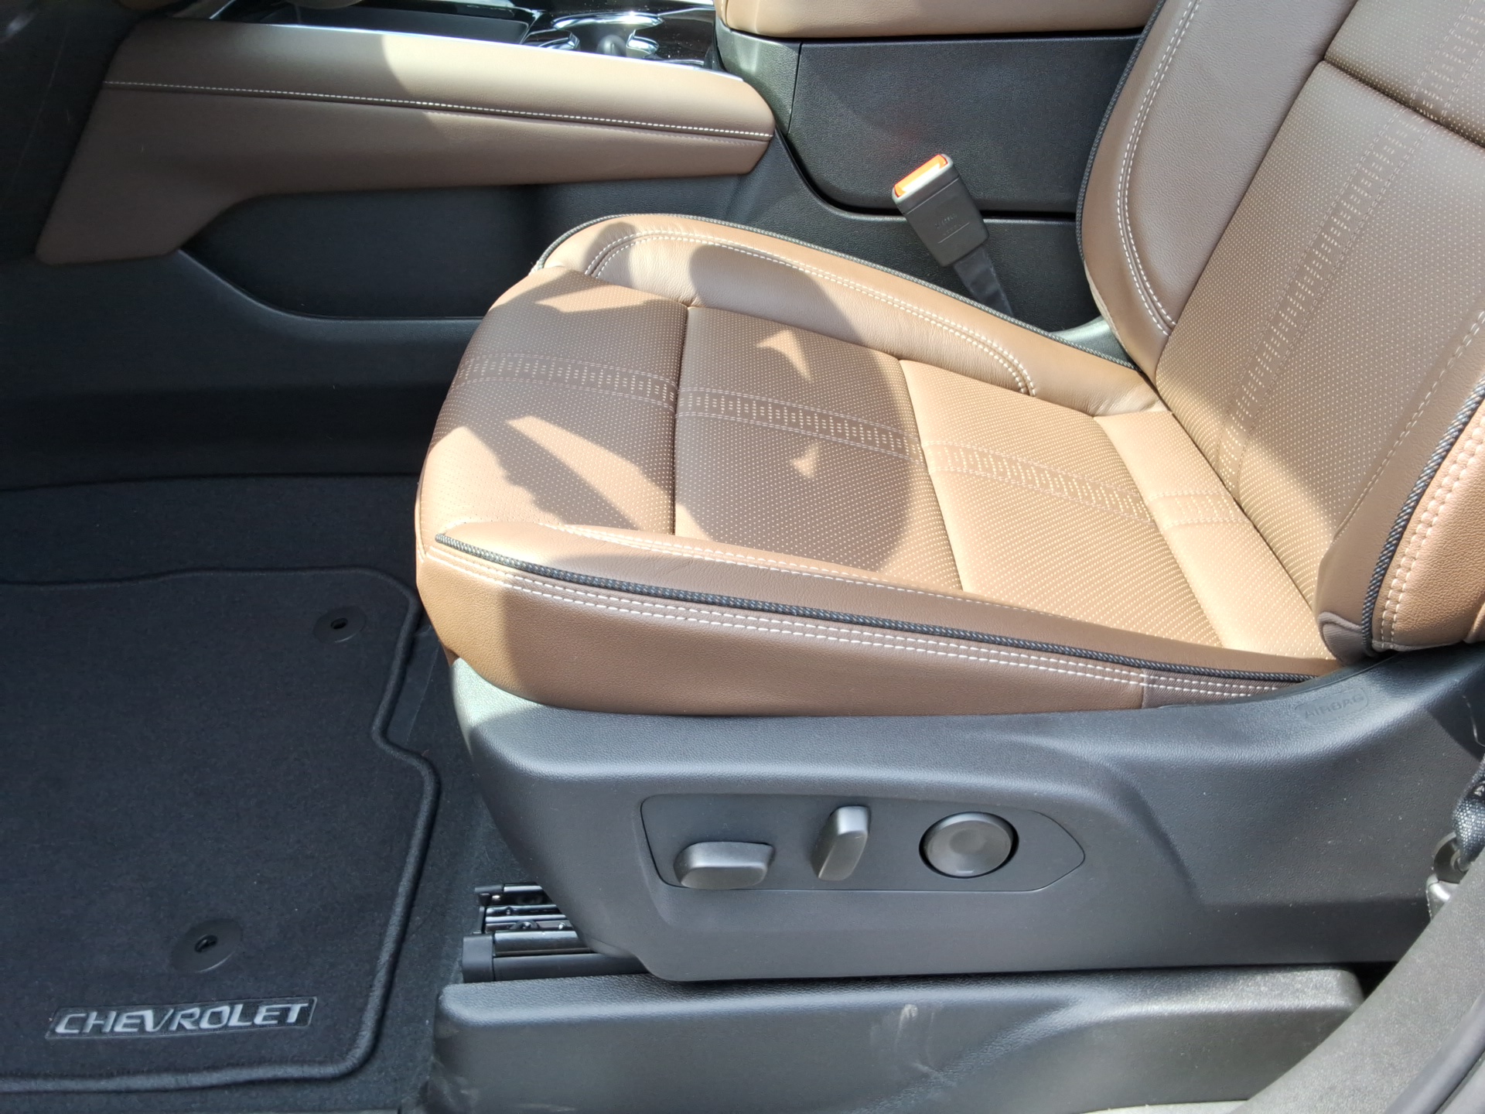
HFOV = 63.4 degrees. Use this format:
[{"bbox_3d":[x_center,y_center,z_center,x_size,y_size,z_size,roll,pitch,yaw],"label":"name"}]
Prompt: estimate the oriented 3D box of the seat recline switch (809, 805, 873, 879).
[{"bbox_3d":[0.054,0.159,0.663,0.019,0.039,0.018,13,34,-12],"label":"seat recline switch"}]

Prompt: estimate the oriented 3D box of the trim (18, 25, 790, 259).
[{"bbox_3d":[-0.298,-0.354,1.029,0.630,0.185,0.090,-1,36,-2],"label":"trim"}]

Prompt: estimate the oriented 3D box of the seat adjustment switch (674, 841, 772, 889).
[{"bbox_3d":[-0.010,0.169,0.660,0.054,0.018,0.018,-1,36,-2],"label":"seat adjustment switch"}]

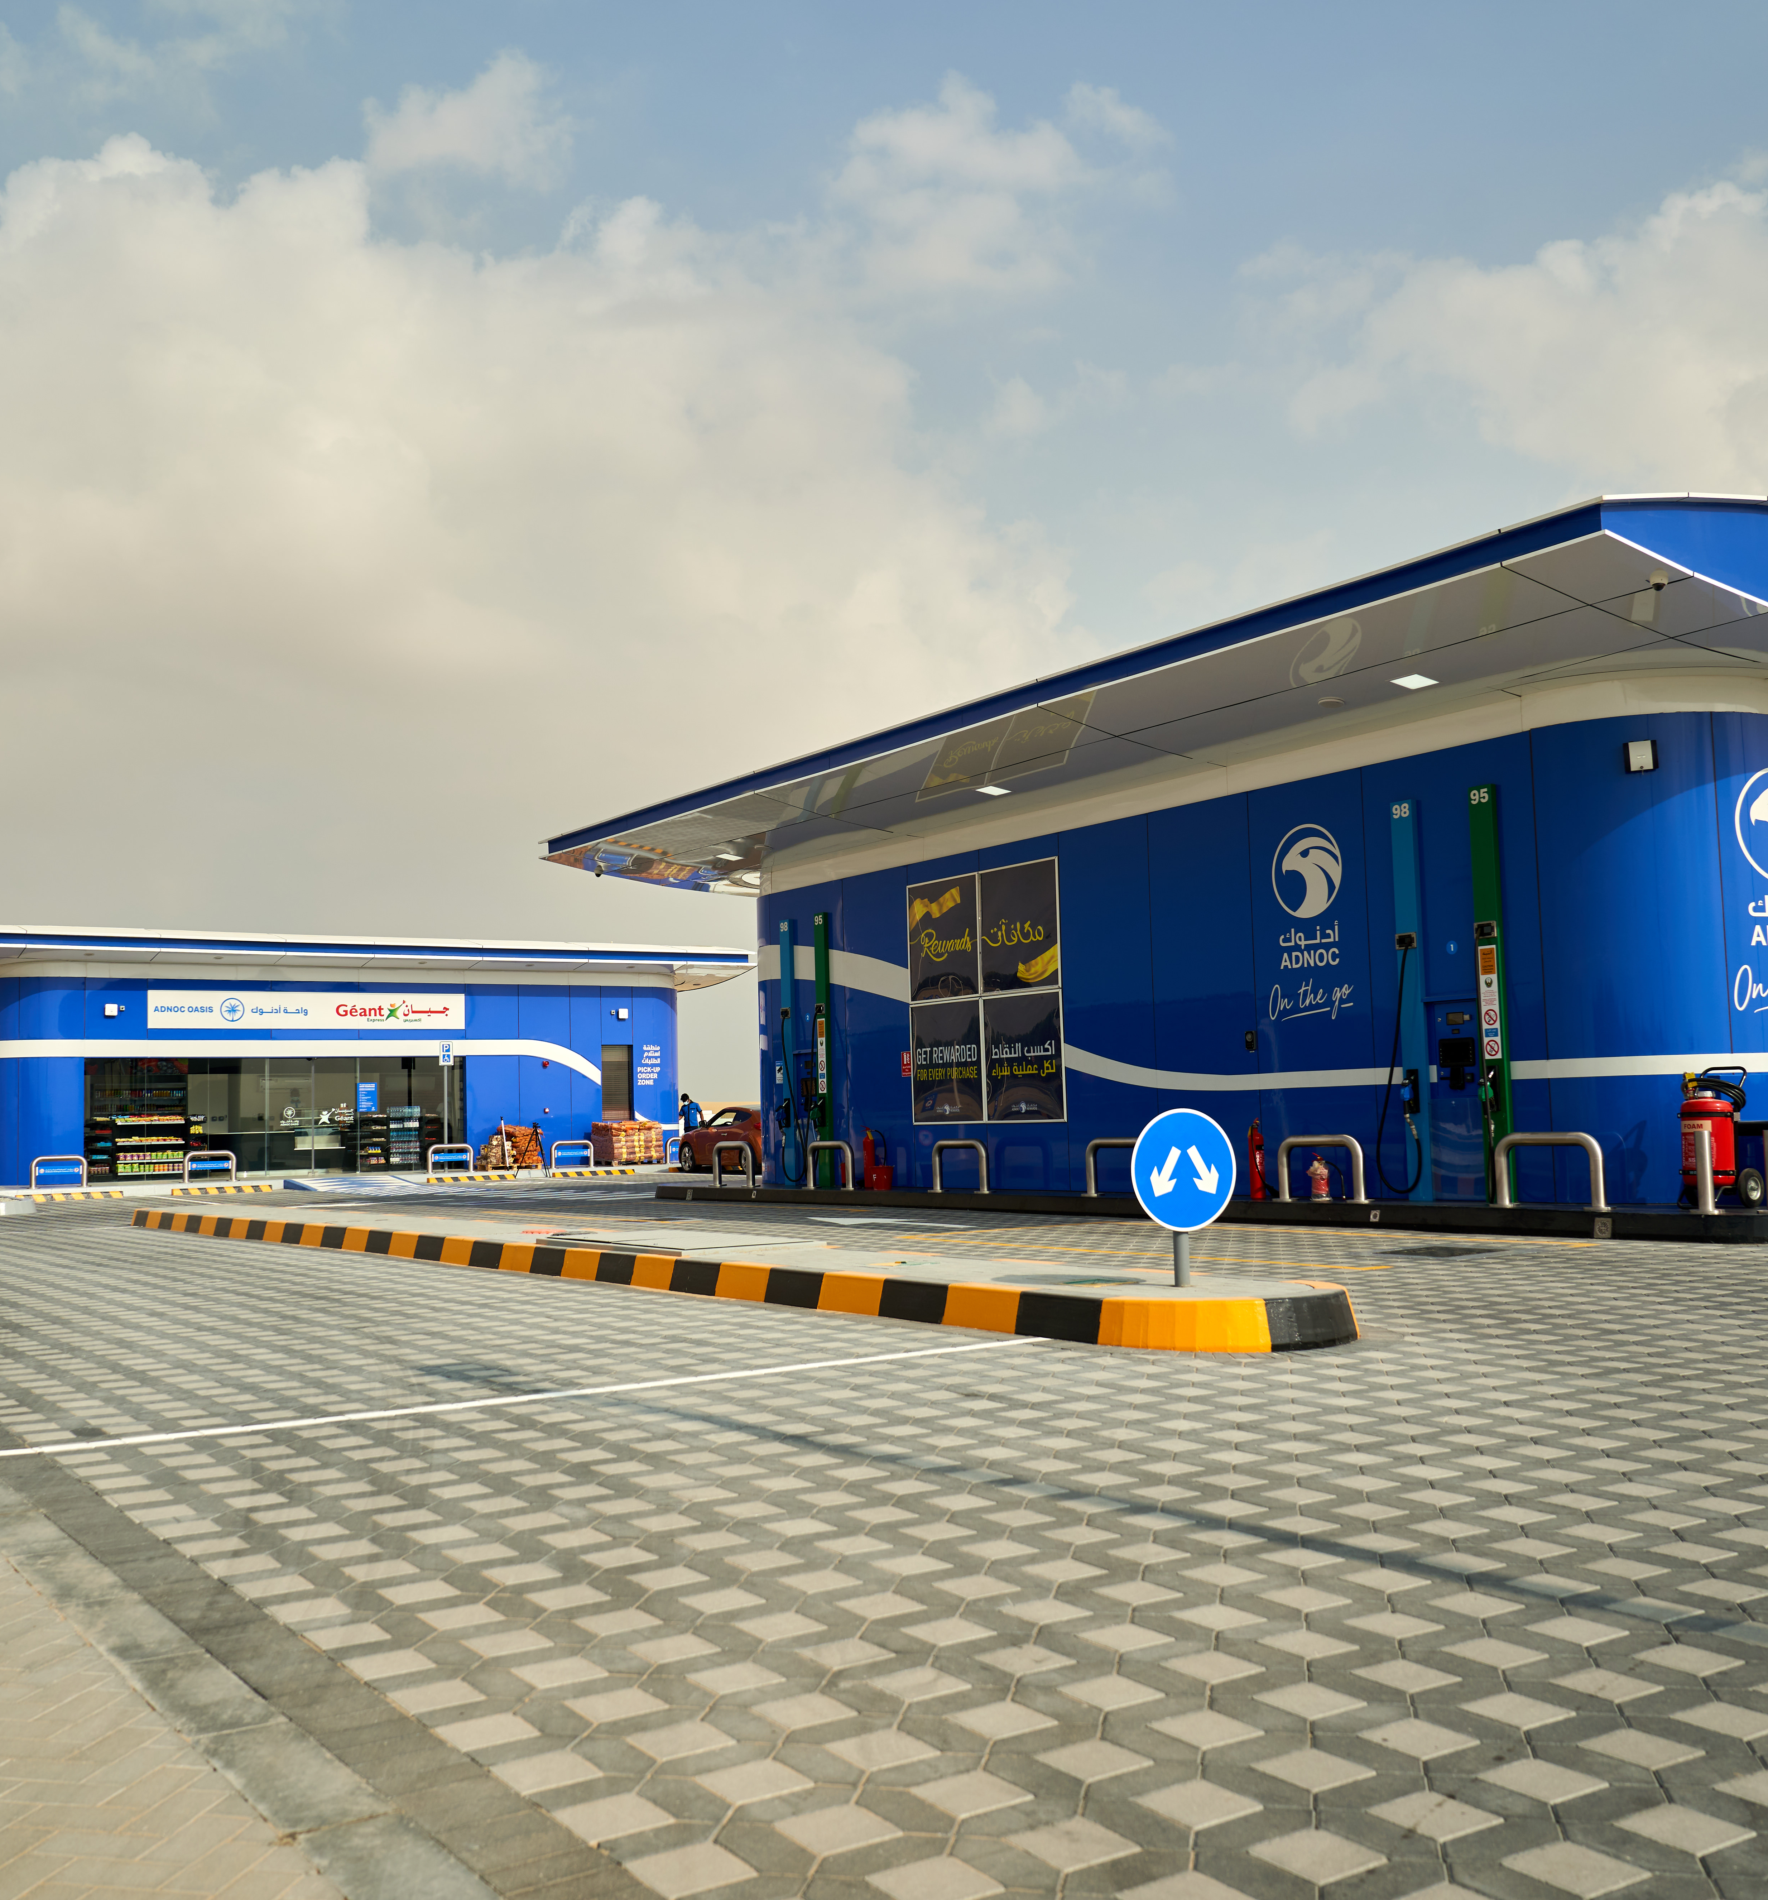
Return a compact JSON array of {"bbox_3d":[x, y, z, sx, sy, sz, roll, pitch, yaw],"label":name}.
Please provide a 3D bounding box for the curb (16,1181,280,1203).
[{"bbox_3d":[-13.424,4.439,34.712,4.550,0.130,0.200,2,-6,-34],"label":"curb"}]

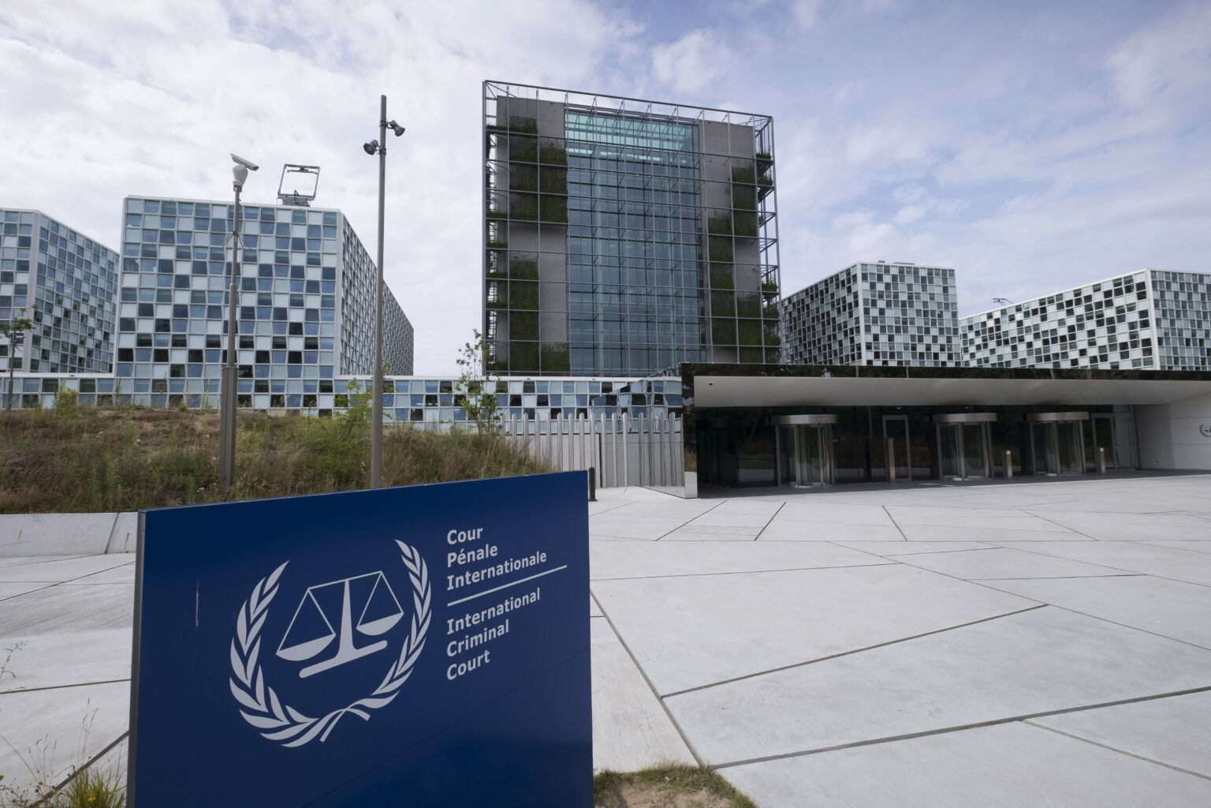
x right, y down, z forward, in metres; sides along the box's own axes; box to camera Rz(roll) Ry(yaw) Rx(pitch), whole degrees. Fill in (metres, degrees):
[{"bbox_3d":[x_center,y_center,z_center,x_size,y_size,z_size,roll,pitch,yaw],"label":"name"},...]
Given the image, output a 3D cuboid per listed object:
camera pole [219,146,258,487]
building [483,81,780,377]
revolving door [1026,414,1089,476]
[{"bbox_3d":[-7.047,-1.607,9.703,0.500,6.620,0.330,-1,-4,2],"label":"camera pole"},{"bbox_3d":[1.170,-15.935,78.438,38.100,43.200,32.000,0,-4,-12],"label":"building"},{"bbox_3d":[18.321,1.622,20.797,2.400,2.440,2.400,0,-4,-12],"label":"revolving door"}]

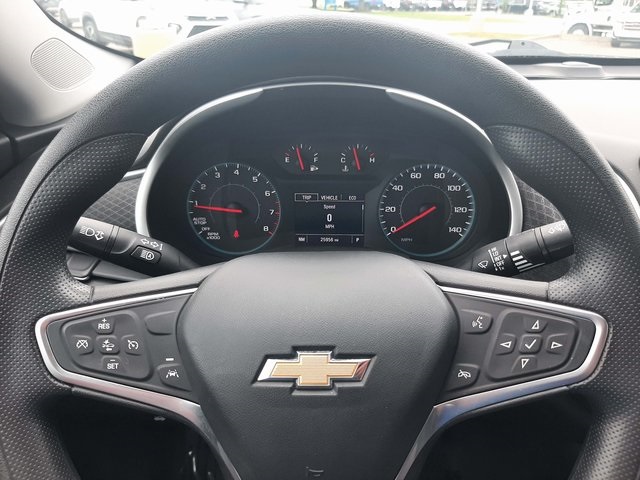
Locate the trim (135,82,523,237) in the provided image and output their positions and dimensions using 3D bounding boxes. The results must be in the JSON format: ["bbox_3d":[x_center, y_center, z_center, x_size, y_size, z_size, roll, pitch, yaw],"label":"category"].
[{"bbox_3d":[0.008,-0.072,0.450,0.348,0.147,0.055,0,10,0],"label":"trim"}]

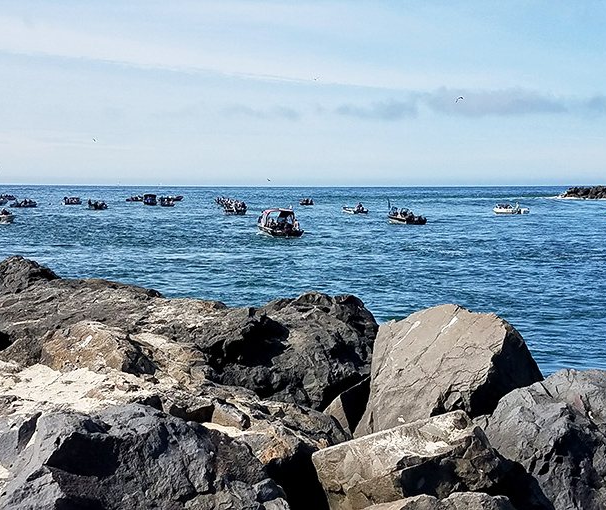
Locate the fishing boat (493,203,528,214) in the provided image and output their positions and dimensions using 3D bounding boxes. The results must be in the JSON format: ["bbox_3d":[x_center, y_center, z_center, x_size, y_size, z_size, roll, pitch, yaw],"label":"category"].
[{"bbox_3d":[32.866,-7.403,80.614,5.600,1.900,2.100,4,8,26],"label":"fishing boat"}]

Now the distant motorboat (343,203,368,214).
[{"bbox_3d":[8.080,-7.392,81.754,1.900,1.500,4.800,-5,9,-36],"label":"distant motorboat"}]

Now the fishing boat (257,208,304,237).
[{"bbox_3d":[-2.532,-3.042,46.258,2.300,2.200,5.800,-5,9,-31],"label":"fishing boat"}]

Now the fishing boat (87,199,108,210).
[{"bbox_3d":[-37.344,-8.958,92.019,4.800,1.600,1.900,5,9,32],"label":"fishing boat"}]

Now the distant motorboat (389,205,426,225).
[{"bbox_3d":[11.591,-4.652,59.371,2.200,1.900,5.600,-4,9,-26],"label":"distant motorboat"}]

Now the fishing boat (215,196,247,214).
[{"bbox_3d":[-11.929,-7.595,81.880,2.400,1.900,6.200,-6,10,-38],"label":"fishing boat"}]

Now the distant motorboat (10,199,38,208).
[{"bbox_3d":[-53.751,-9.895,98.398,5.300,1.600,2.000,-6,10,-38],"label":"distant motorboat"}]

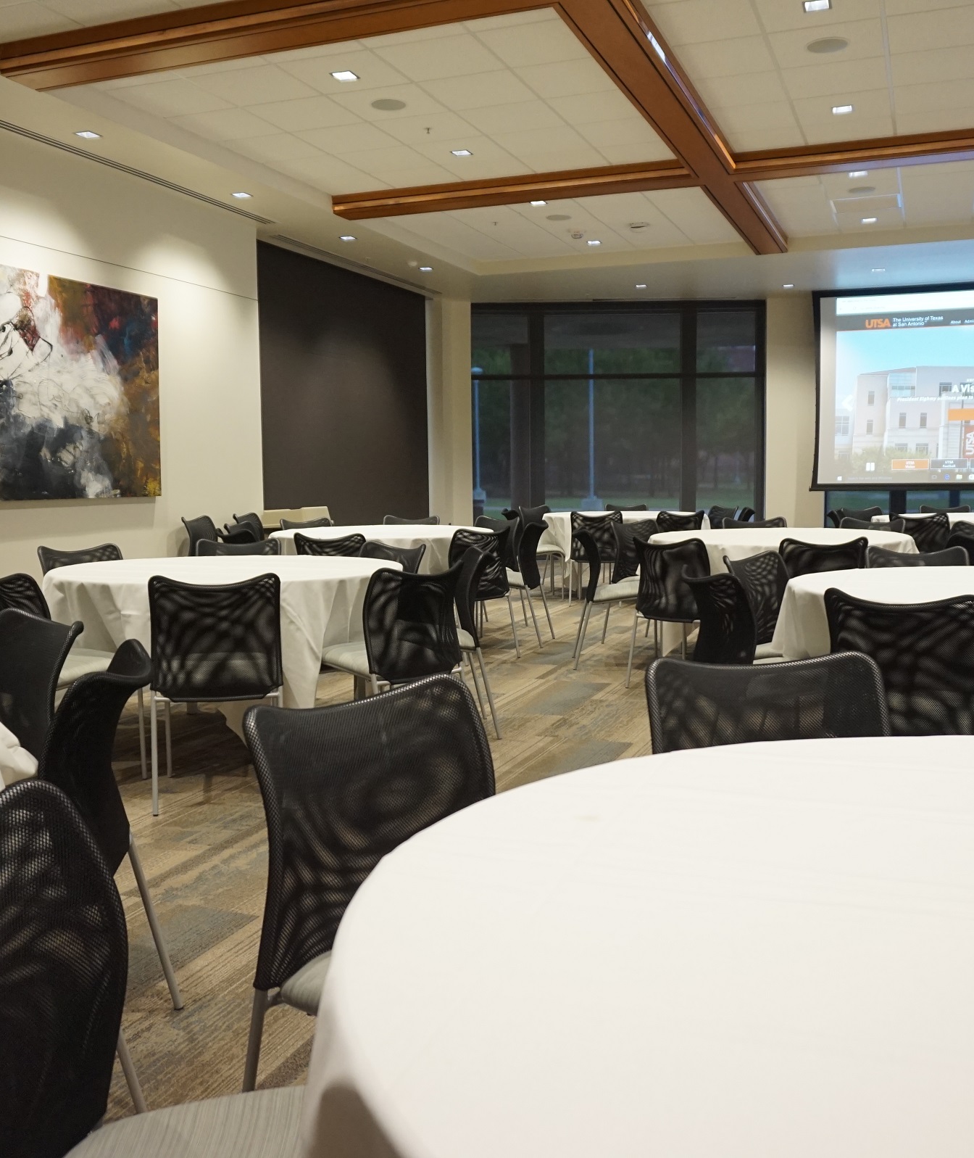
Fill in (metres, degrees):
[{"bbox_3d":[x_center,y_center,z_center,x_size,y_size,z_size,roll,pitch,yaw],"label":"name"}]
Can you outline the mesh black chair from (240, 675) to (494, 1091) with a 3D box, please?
[{"bbox_3d":[-0.074,0.598,1.767,0.550,0.828,0.470,4,7,44],"label":"mesh black chair"}]

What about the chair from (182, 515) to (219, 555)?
[{"bbox_3d":[-2.164,-0.094,9.562,0.560,0.840,0.470,2,6,23],"label":"chair"}]

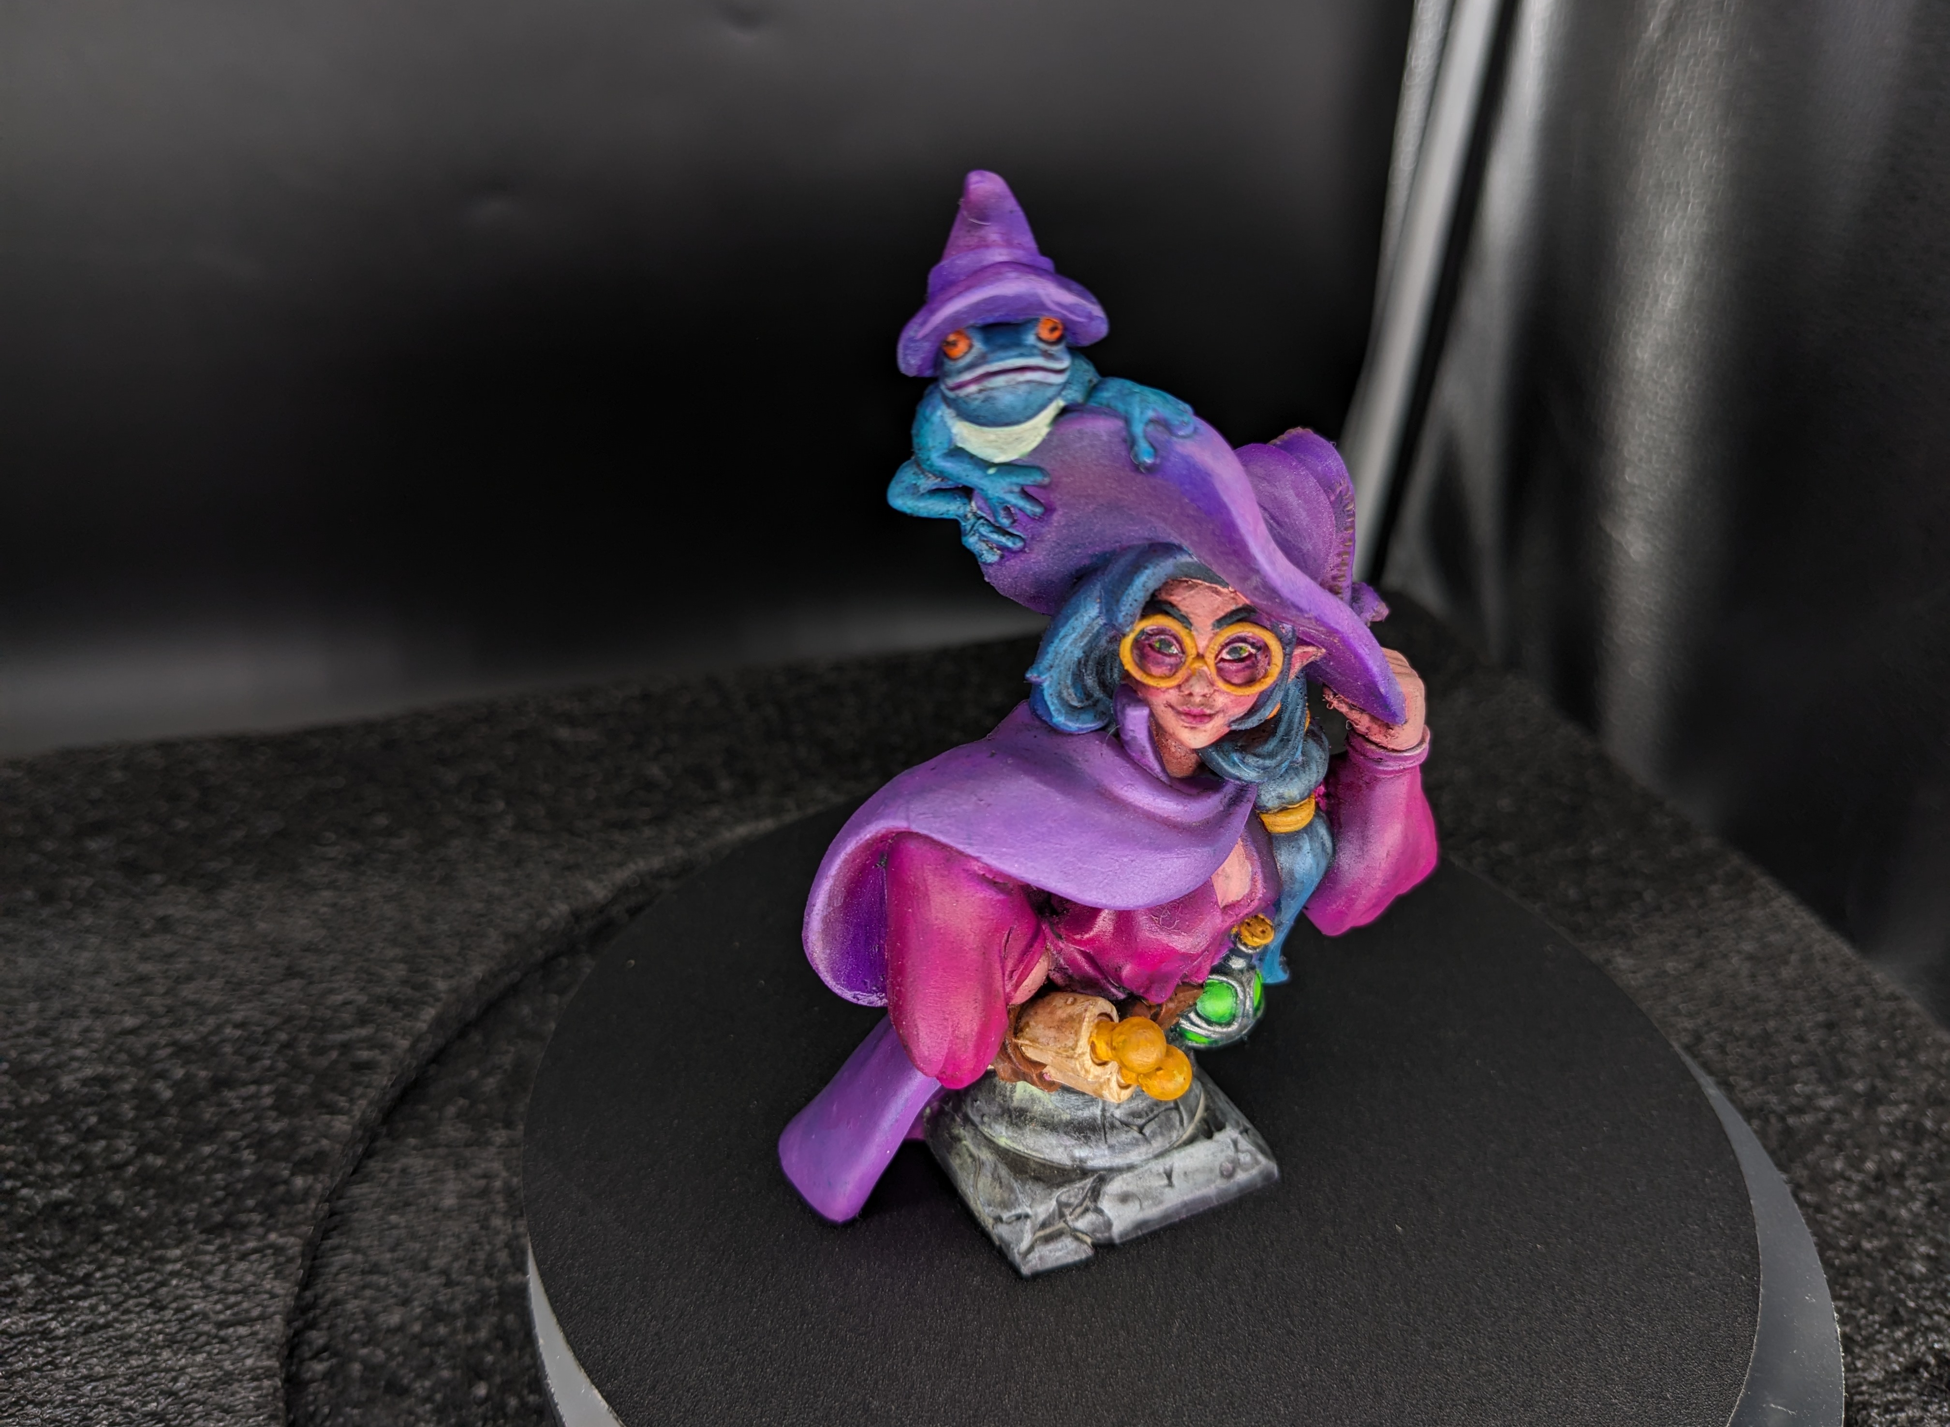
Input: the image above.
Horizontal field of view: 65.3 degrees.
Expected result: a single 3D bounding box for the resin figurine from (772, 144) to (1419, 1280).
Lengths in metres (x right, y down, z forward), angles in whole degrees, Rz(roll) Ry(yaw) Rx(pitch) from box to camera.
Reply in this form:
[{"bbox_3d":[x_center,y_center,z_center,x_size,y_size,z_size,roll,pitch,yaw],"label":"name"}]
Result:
[{"bbox_3d":[0.017,0.001,0.166,0.078,0.114,0.050,-12,32,-23],"label":"resin figurine"}]

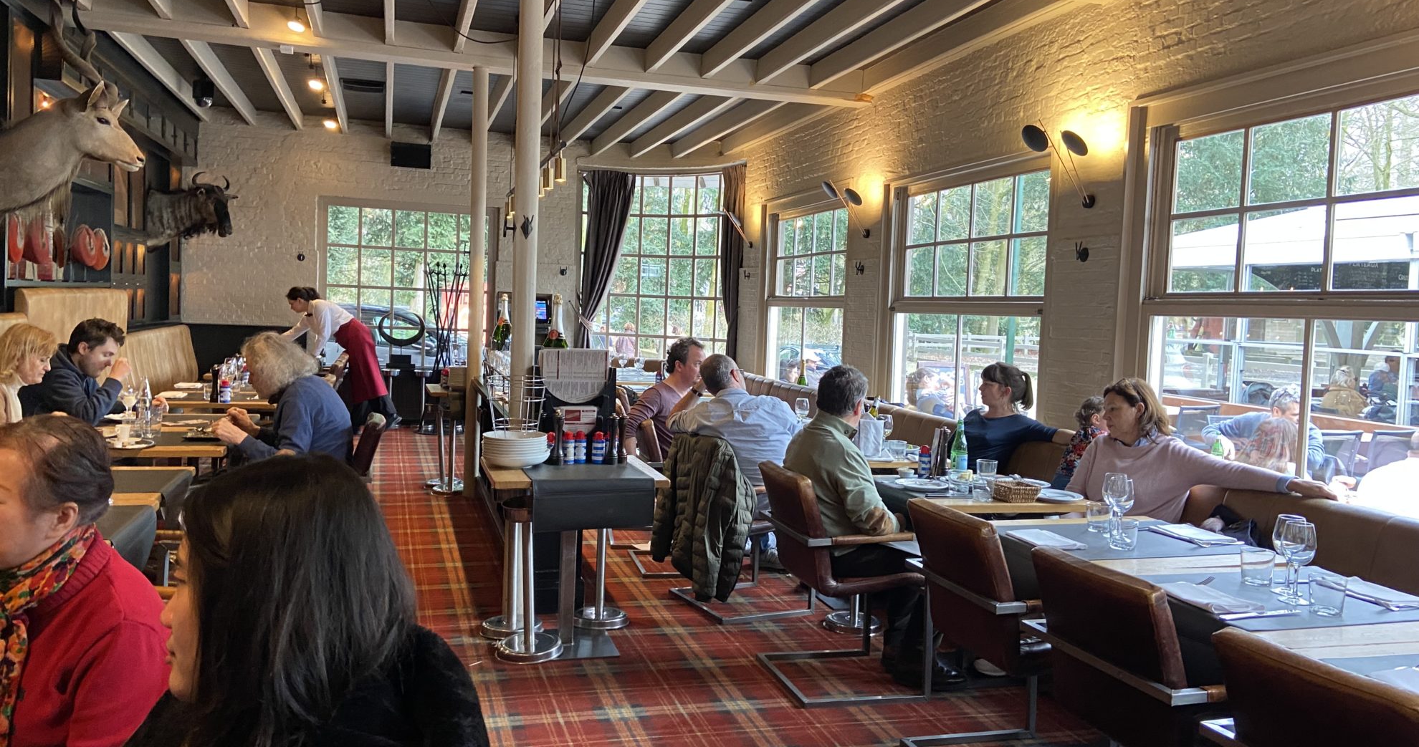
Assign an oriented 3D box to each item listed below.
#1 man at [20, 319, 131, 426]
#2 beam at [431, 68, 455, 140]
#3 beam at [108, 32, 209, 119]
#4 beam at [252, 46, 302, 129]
[{"bbox_3d":[-3.232,0.368,5.513,0.725,1.310,0.548,1,4,-17],"label":"man"},{"bbox_3d":[-2.504,-2.584,10.035,0.056,0.178,4.396,1,4,-17],"label":"beam"},{"bbox_3d":[-4.614,-2.545,9.042,0.060,0.177,4.133,1,4,-17],"label":"beam"},{"bbox_3d":[-3.937,-2.665,9.738,0.066,0.190,4.489,1,4,-17],"label":"beam"}]

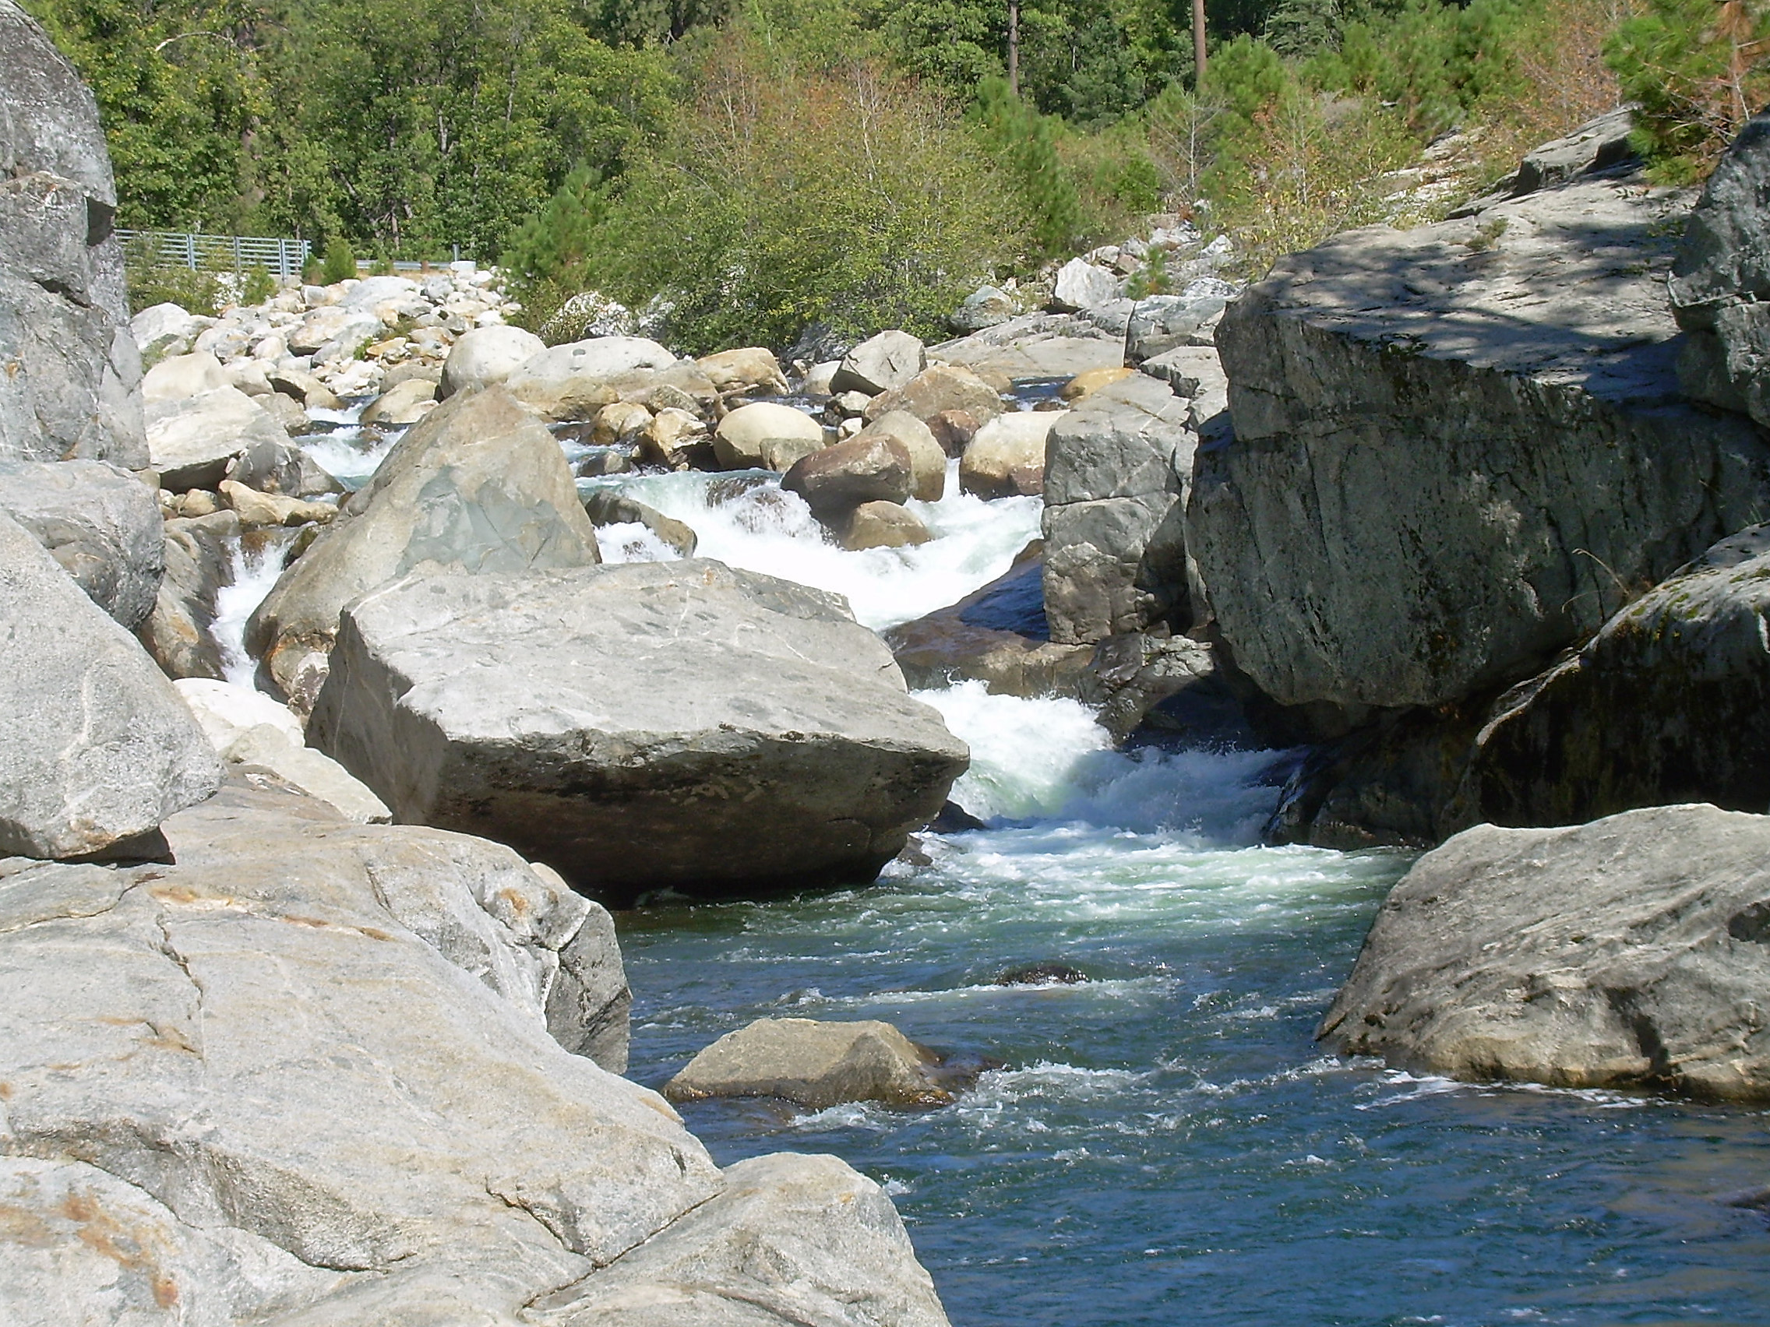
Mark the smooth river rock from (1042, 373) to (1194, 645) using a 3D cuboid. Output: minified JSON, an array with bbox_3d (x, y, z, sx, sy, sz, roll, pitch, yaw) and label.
[{"bbox_3d":[2.470,-1.666,60.000,1.530,2.808,2.000,0,5,0],"label":"smooth river rock"}]

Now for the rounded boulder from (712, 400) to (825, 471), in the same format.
[{"bbox_3d":[-1.468,-2.884,71.000,1.404,0.868,1.250,0,5,0],"label":"rounded boulder"}]

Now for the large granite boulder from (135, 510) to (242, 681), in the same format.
[{"bbox_3d":[-7.751,-0.732,62.000,1.310,1.820,1.600,-1,5,-7],"label":"large granite boulder"}]

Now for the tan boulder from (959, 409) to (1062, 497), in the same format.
[{"bbox_3d":[2.051,-3.193,86.000,1.800,1.370,1.500,0,5,1],"label":"tan boulder"}]

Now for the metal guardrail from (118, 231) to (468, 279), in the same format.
[{"bbox_3d":[-17.320,-11.956,165.000,10.260,1.350,1.000,-2,5,-20],"label":"metal guardrail"}]

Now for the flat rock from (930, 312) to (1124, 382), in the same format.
[{"bbox_3d":[2.824,-6.236,111.000,4.090,1.360,3.200,0,5,1],"label":"flat rock"}]

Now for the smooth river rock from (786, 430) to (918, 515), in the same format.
[{"bbox_3d":[-0.534,-2.732,82.000,1.940,1.240,1.500,0,5,0],"label":"smooth river rock"}]

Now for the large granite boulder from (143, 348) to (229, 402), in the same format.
[{"bbox_3d":[-10.736,-4.400,86.000,1.259,0.814,1.200,0,5,0],"label":"large granite boulder"}]

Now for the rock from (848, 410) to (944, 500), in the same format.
[{"bbox_3d":[0.151,-2.566,69.000,1.127,1.127,1.100,0,5,0],"label":"rock"}]

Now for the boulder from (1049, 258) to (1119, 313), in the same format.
[{"bbox_3d":[4.390,-8.323,124.000,1.550,1.240,1.200,0,5,2],"label":"boulder"}]

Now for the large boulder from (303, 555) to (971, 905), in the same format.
[{"bbox_3d":[-2.054,0.524,49.000,5.499,2.695,4.200,0,5,0],"label":"large boulder"}]

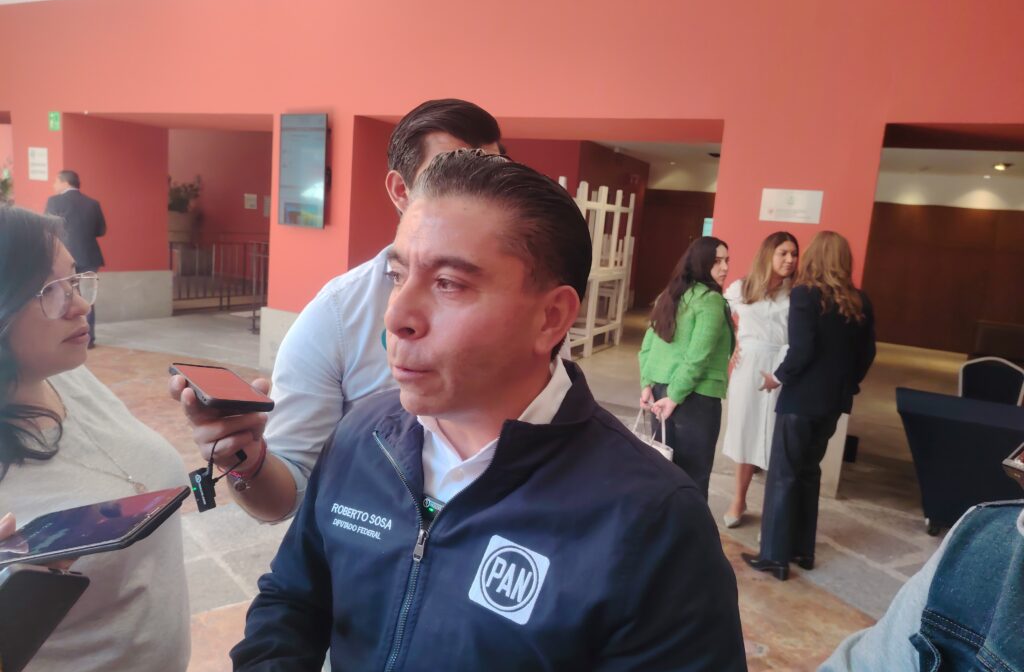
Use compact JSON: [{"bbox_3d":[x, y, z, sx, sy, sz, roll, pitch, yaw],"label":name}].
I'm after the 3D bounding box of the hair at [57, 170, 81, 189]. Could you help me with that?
[{"bbox_3d":[-4.375,-1.547,7.020,0.190,0.180,0.160,4,9,-6],"label":"hair"}]

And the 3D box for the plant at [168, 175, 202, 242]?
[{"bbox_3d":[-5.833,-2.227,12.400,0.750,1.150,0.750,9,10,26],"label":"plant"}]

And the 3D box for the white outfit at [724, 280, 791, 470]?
[{"bbox_3d":[1.371,0.199,3.870,0.460,1.040,0.320,6,9,9],"label":"white outfit"}]

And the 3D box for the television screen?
[{"bbox_3d":[-1.861,-1.479,6.381,0.555,0.975,0.060,9,10,26],"label":"television screen"}]

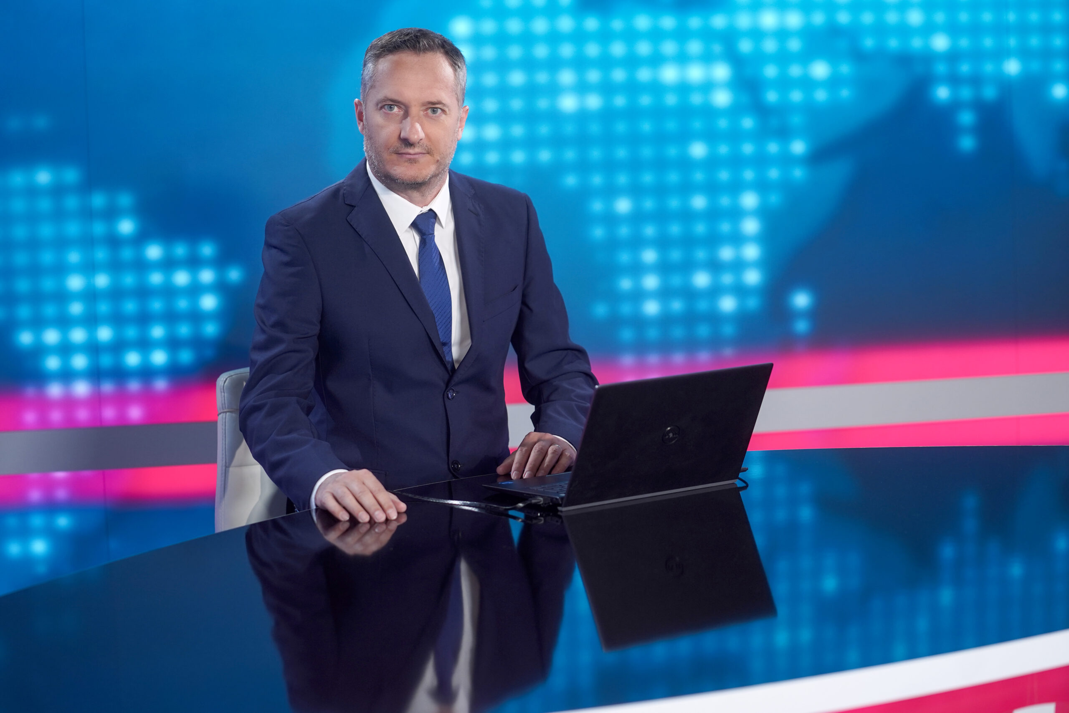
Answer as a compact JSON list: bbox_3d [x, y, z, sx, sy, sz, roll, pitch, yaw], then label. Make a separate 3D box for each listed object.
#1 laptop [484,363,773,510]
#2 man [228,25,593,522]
[{"bbox_3d":[0.132,0.103,2.980,0.310,0.183,0.290,-6,8,-33],"label":"laptop"},{"bbox_3d":[-0.130,0.189,3.237,0.620,1.400,0.640,-6,7,-32],"label":"man"}]

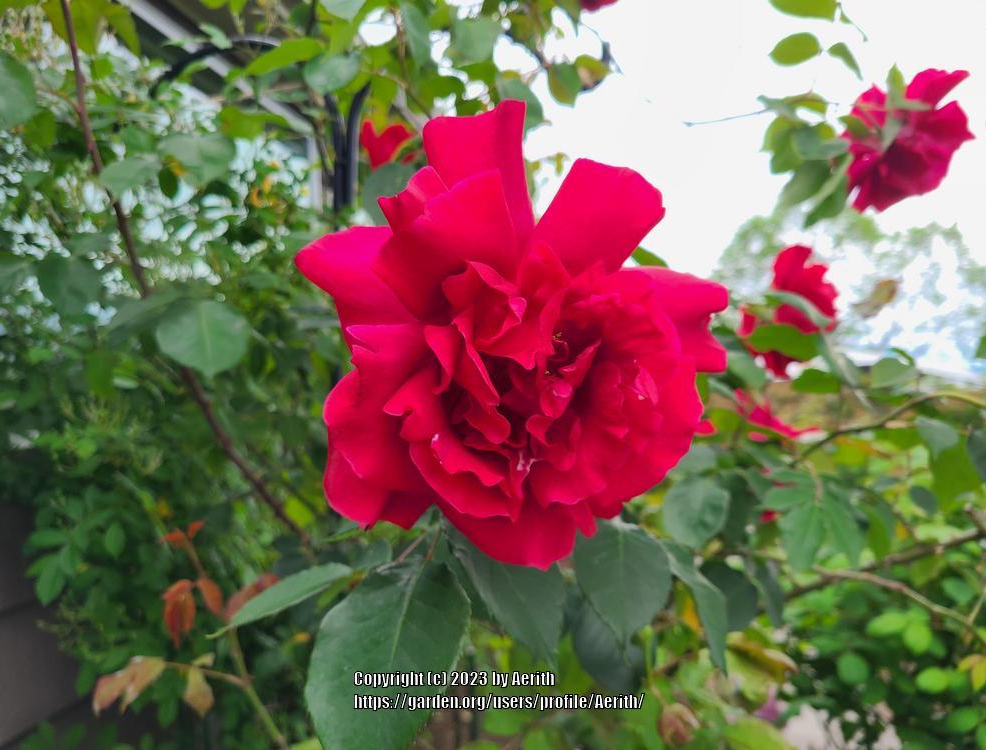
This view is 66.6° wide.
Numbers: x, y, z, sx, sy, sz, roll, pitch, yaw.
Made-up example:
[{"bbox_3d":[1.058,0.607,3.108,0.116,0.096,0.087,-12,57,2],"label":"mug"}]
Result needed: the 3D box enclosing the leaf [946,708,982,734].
[{"bbox_3d":[0.628,0.461,1.000,0.043,0.034,0.012,-9,-30,-5],"label":"leaf"}]

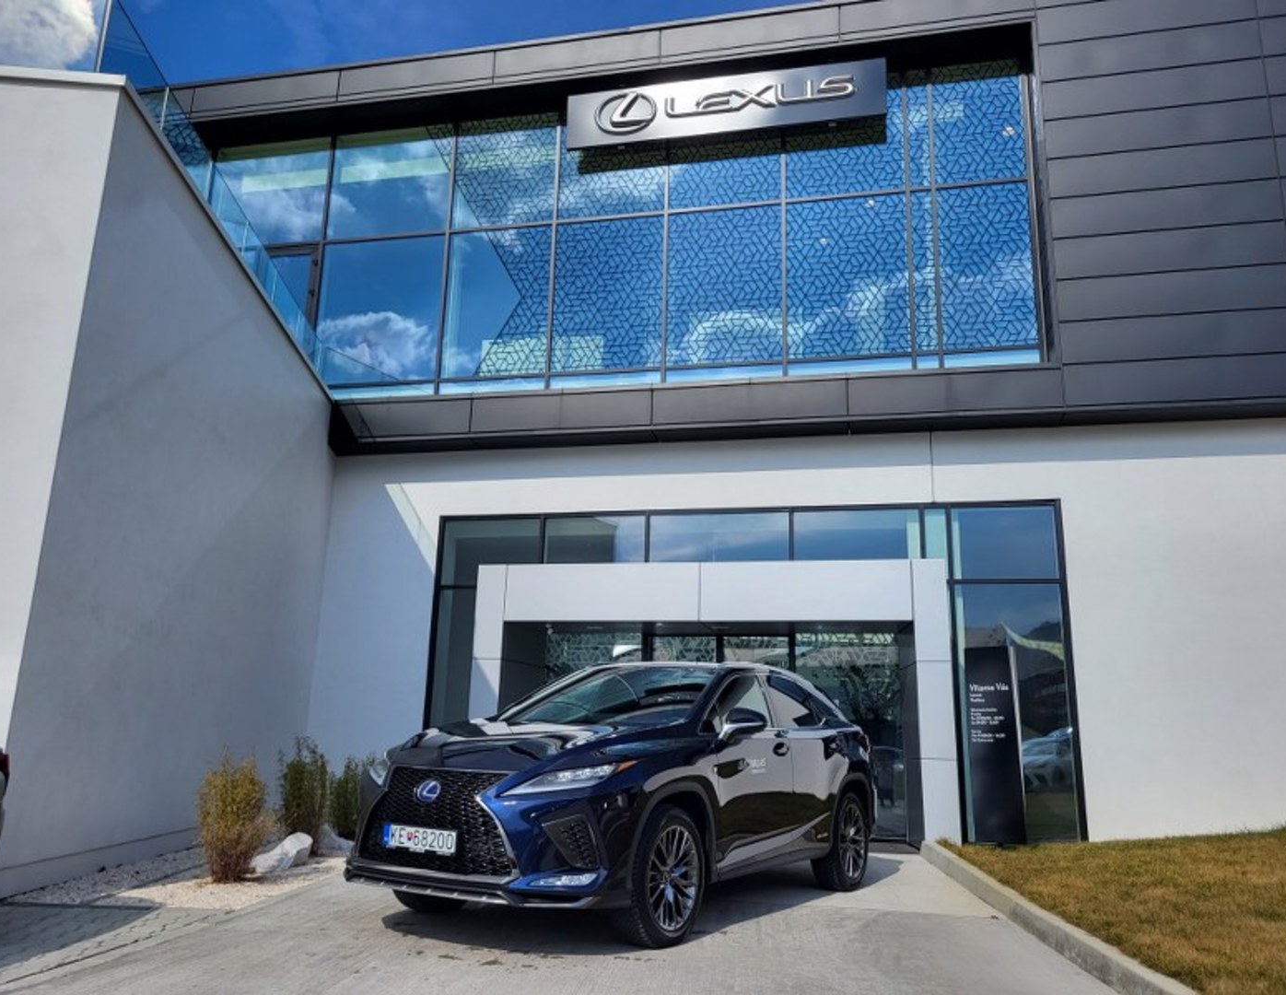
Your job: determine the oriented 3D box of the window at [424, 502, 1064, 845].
[{"bbox_3d":[1.061,2.068,12.281,7.890,3.961,0.300,-2,-14,12],"label":"window"}]

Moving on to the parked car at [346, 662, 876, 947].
[{"bbox_3d":[0.142,1.974,7.110,1.920,1.690,4.890,-7,-16,31],"label":"parked car"}]

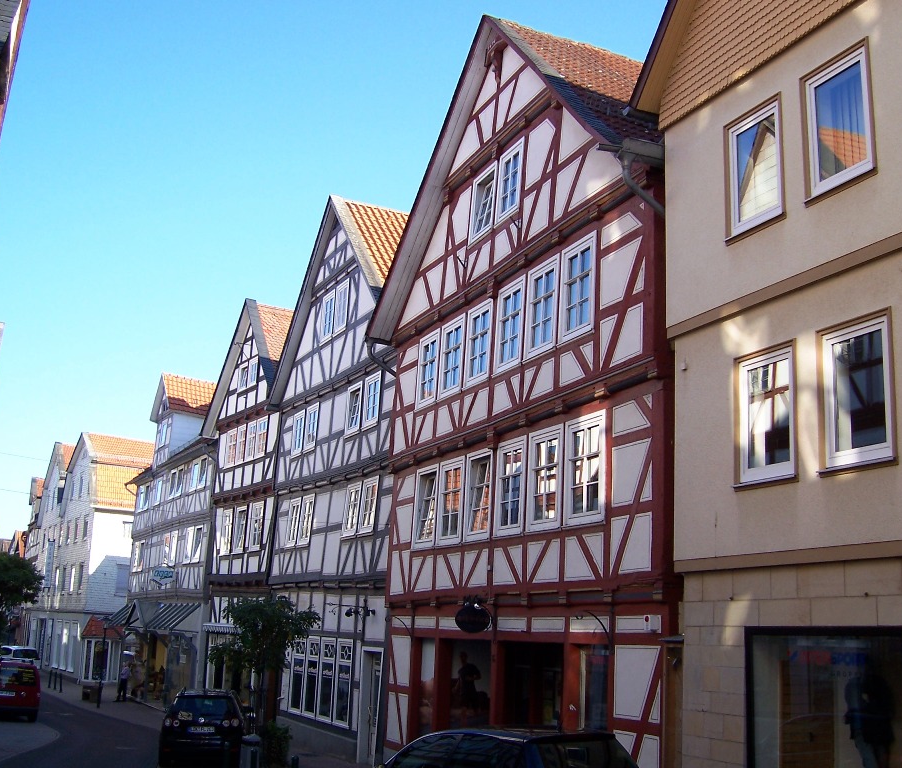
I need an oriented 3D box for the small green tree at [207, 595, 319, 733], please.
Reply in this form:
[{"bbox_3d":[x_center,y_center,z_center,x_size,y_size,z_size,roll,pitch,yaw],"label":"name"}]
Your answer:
[{"bbox_3d":[-3.971,6.334,22.819,2.450,3.600,2.400,3,-13,0],"label":"small green tree"}]

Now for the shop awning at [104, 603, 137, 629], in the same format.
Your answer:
[{"bbox_3d":[-13.668,9.838,45.297,1.200,1.000,4.400,9,-14,-26],"label":"shop awning"}]

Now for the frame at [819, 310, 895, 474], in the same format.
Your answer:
[{"bbox_3d":[4.044,0.100,10.617,0.120,1.400,0.880,8,-14,-22],"label":"frame"}]

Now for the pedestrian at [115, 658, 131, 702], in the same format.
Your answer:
[{"bbox_3d":[-13.068,11.850,42.483,0.550,1.700,0.500,4,-13,-6],"label":"pedestrian"}]

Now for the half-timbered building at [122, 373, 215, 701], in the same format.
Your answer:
[{"bbox_3d":[-6.936,6.577,45.067,10.400,13.700,13.200,9,-14,-26],"label":"half-timbered building"}]

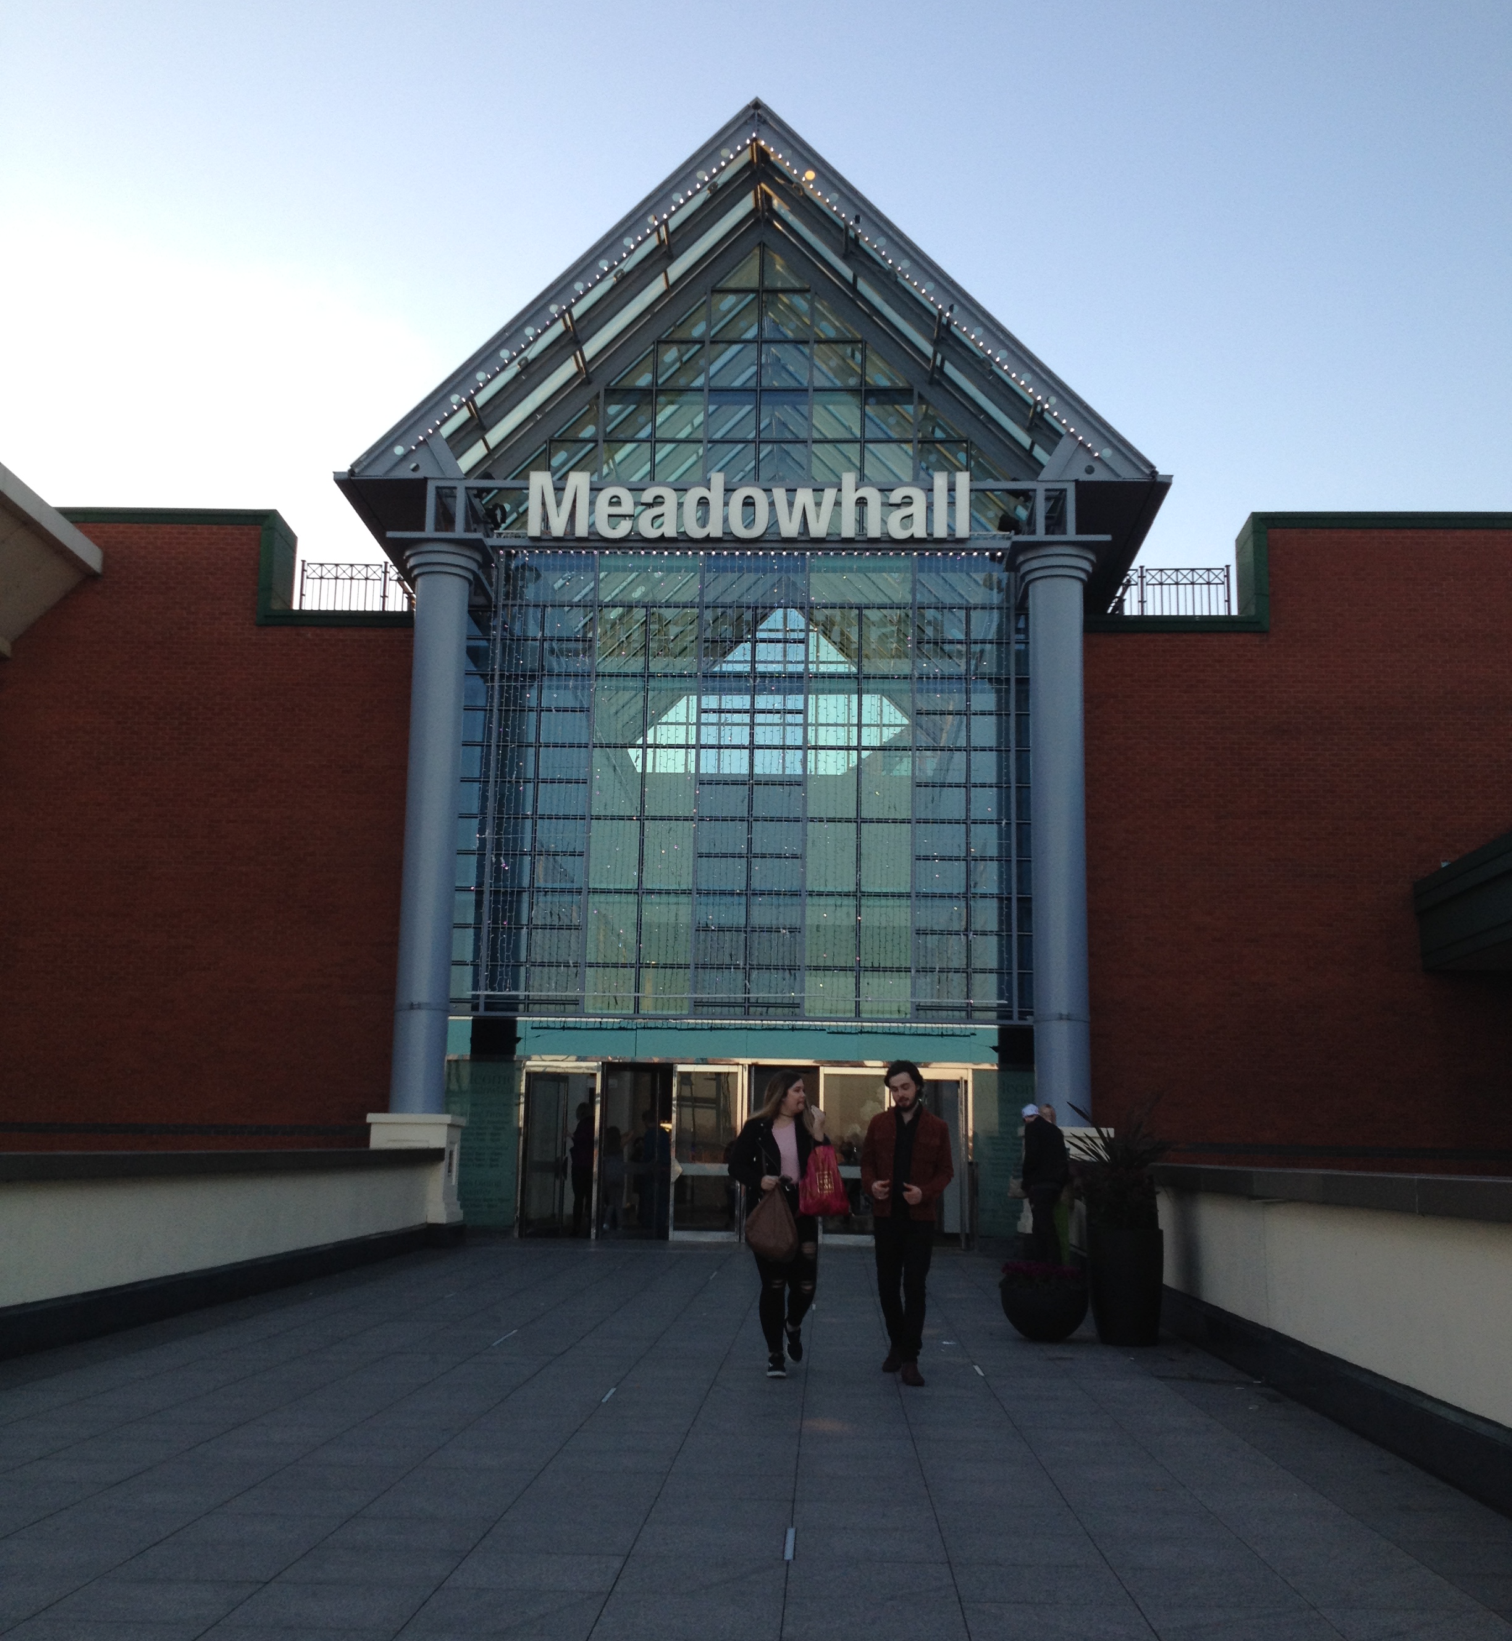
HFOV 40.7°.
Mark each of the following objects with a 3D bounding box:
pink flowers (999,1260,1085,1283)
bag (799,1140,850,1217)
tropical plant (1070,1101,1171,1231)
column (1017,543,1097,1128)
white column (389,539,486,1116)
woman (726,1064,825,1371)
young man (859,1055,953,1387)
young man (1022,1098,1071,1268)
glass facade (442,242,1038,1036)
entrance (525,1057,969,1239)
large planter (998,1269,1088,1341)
[{"bbox_3d":[1.998,3.153,14.198,0.570,0.180,0.570,1,-11,2],"label":"pink flowers"},{"bbox_3d":[0.403,2.079,11.854,0.302,0.449,0.140,2,-11,-3],"label":"bag"},{"bbox_3d":[2.505,2.356,13.974,0.670,0.895,0.640,1,-11,2],"label":"tropical plant"},{"bbox_3d":[3.852,0.093,25.811,0.980,7.496,0.980,1,-11,2],"label":"column"},{"bbox_3d":[-4.146,-0.004,26.115,0.980,7.487,0.980,1,-11,2],"label":"white column"},{"bbox_3d":[0.137,2.323,11.898,0.562,1.705,0.460,2,-11,-5],"label":"woman"},{"bbox_3d":[0.868,2.258,11.607,0.521,1.765,0.420,1,-11,2],"label":"young man"},{"bbox_3d":[2.889,3.722,20.438,0.470,1.720,0.380,11,-15,-43],"label":"young man"},{"bbox_3d":[-0.196,-2.662,27.122,7.978,10.864,0.400,1,-11,2],"label":"glass facade"},{"bbox_3d":[-0.152,4.224,26.089,5.829,2.289,0.450,1,-11,2],"label":"entrance"},{"bbox_3d":[1.994,3.358,14.159,0.605,0.437,0.605,1,-11,2],"label":"large planter"}]

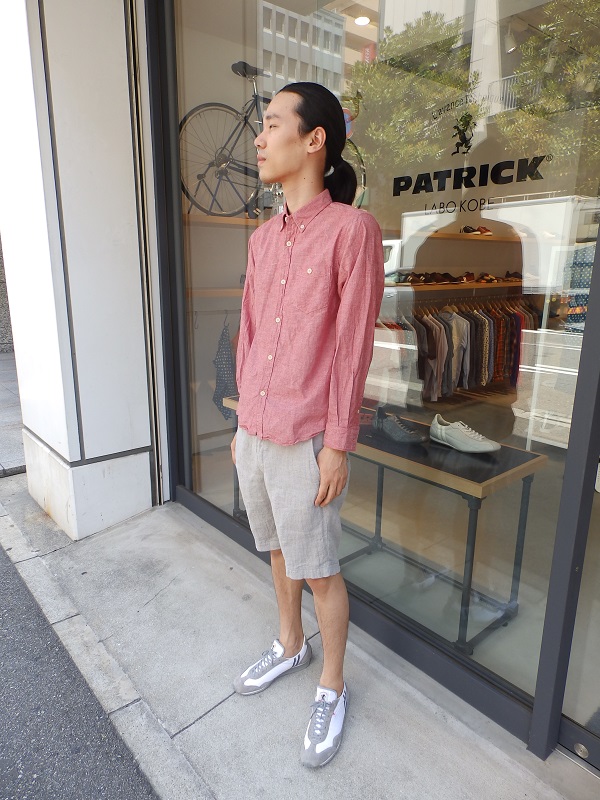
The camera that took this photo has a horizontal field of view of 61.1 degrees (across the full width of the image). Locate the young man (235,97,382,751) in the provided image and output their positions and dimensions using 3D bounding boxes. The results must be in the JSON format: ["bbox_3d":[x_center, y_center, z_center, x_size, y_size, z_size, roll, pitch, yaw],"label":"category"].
[{"bbox_3d":[0.010,0.089,1.421,0.480,1.762,0.310,13,19,42],"label":"young man"}]

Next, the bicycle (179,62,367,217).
[{"bbox_3d":[-0.117,-1.790,3.641,1.705,0.972,0.440,-12,18,-39],"label":"bicycle"}]

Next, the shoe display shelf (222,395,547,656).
[{"bbox_3d":[0.249,0.417,2.367,0.432,0.658,1.511,-12,18,-39],"label":"shoe display shelf"}]

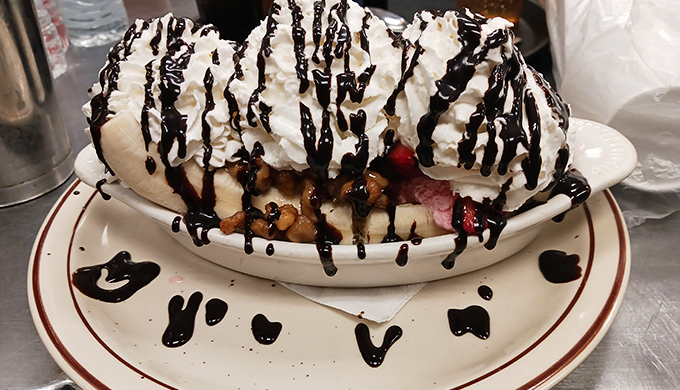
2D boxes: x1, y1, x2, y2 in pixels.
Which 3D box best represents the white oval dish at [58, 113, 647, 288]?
[{"bbox_3d":[0.004,-0.002,0.250,0.255,0.036,0.127,0,35,4],"label":"white oval dish"}]

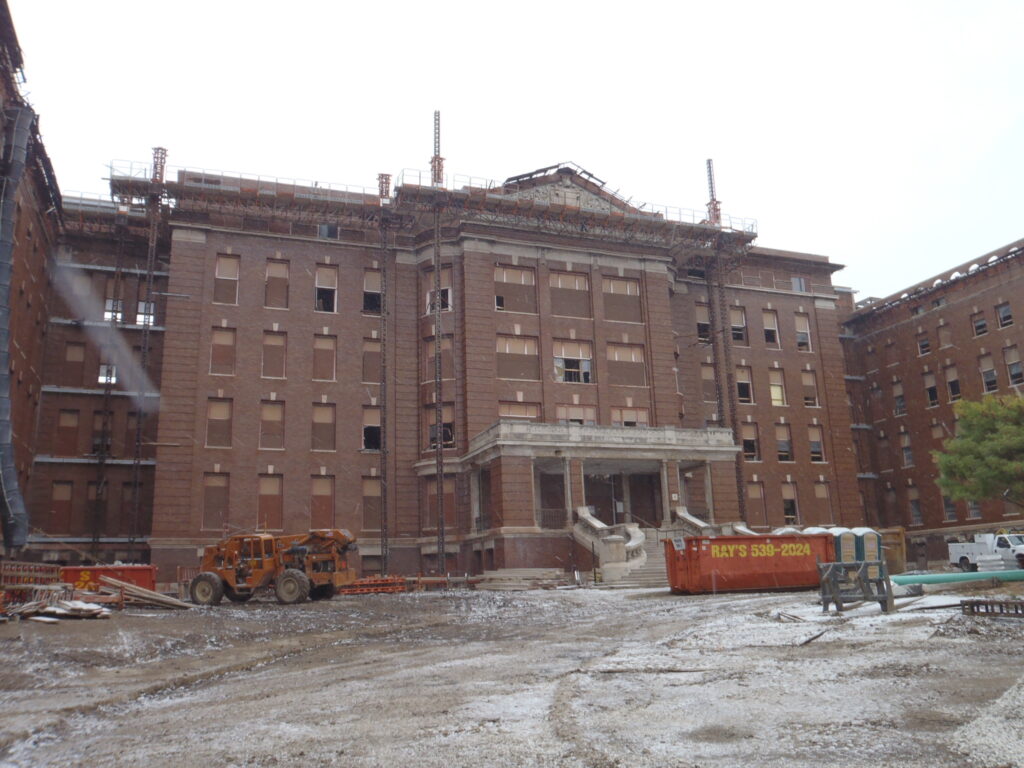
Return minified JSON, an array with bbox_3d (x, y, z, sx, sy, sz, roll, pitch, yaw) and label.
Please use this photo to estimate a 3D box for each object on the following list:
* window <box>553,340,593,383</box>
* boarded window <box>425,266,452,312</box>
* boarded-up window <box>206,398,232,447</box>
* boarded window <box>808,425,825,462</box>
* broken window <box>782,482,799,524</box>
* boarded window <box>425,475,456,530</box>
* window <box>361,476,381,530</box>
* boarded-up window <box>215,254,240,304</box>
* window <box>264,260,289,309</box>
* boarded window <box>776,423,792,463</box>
[{"bbox_3d":[3.577,-1.257,47.383,2.359,2.530,0.160,3,-15,-20],"label":"window"},{"bbox_3d":[-4.519,-5.708,50.557,2.016,3.034,0.300,-8,-15,23],"label":"boarded window"},{"bbox_3d":[-14.935,2.043,42.336,1.211,2.562,0.160,3,-15,-20],"label":"boarded-up window"},{"bbox_3d":[19.855,3.949,54.089,1.126,2.496,0.170,3,-15,-20],"label":"boarded window"},{"bbox_3d":[17.577,7.591,52.280,1.126,2.726,0.170,3,-15,-20],"label":"broken window"},{"bbox_3d":[-3.794,6.258,44.288,1.860,2.823,0.160,-8,-15,22],"label":"boarded window"},{"bbox_3d":[-7.406,6.331,44.076,1.211,2.823,0.160,3,-15,-20],"label":"window"},{"bbox_3d":[-16.787,-6.161,48.855,1.396,3.150,0.200,3,-15,-21],"label":"boarded-up window"},{"bbox_3d":[-12.390,-5.278,43.935,1.126,2.714,0.170,3,-15,-20],"label":"window"},{"bbox_3d":[17.455,3.811,53.194,1.126,2.496,0.170,3,-15,-20],"label":"boarded window"}]

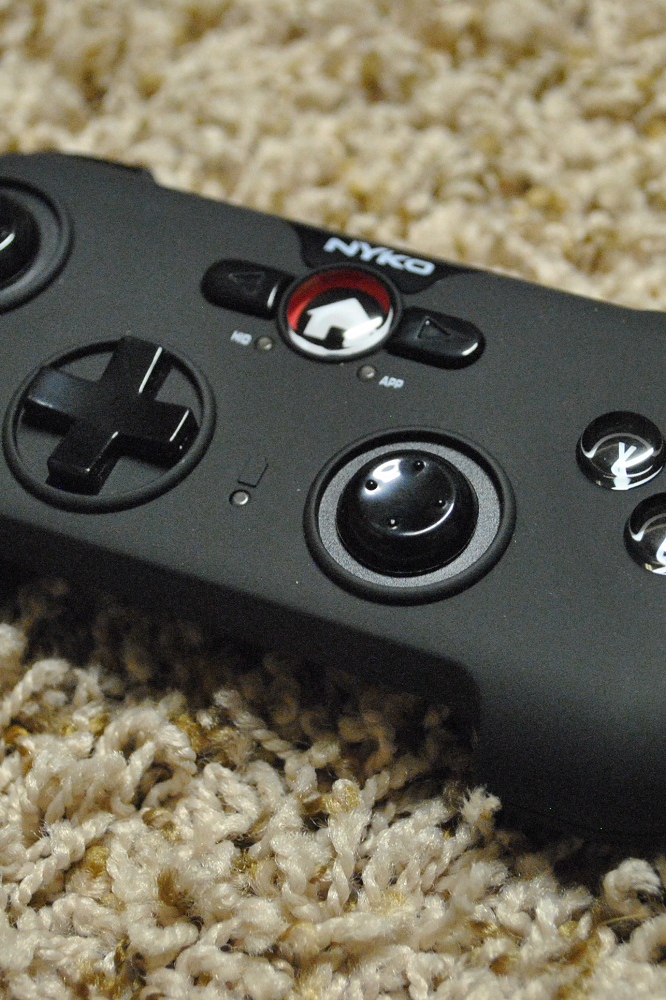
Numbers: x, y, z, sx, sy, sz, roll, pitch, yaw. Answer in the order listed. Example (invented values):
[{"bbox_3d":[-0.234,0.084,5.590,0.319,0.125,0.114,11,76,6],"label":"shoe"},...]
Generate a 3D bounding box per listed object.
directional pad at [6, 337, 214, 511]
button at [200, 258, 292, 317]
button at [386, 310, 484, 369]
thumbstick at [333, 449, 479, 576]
[{"bbox_3d":[-0.026,-0.010,0.247,0.025,0.005,0.025,17,61,19],"label":"directional pad"},{"bbox_3d":[-0.010,-0.025,0.256,0.011,0.002,0.006,17,61,19],"label":"button"},{"bbox_3d":[0.011,-0.019,0.248,0.011,0.002,0.006,17,61,19],"label":"button"},{"bbox_3d":[0.008,0.000,0.234,0.016,0.005,0.016,-4,56,6],"label":"thumbstick"}]

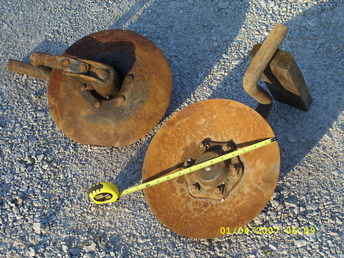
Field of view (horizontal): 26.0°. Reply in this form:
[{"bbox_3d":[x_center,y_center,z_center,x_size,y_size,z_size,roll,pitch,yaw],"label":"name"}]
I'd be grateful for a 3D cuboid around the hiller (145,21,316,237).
[{"bbox_3d":[0.150,-0.016,1.716,0.325,0.168,0.570,25,58,17],"label":"hiller"}]

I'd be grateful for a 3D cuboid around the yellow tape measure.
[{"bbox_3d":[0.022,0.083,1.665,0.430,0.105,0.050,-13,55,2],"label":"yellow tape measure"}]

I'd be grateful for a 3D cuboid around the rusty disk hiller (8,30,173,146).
[{"bbox_3d":[-0.203,-0.128,1.823,0.420,0.125,0.320,11,55,8],"label":"rusty disk hiller"}]

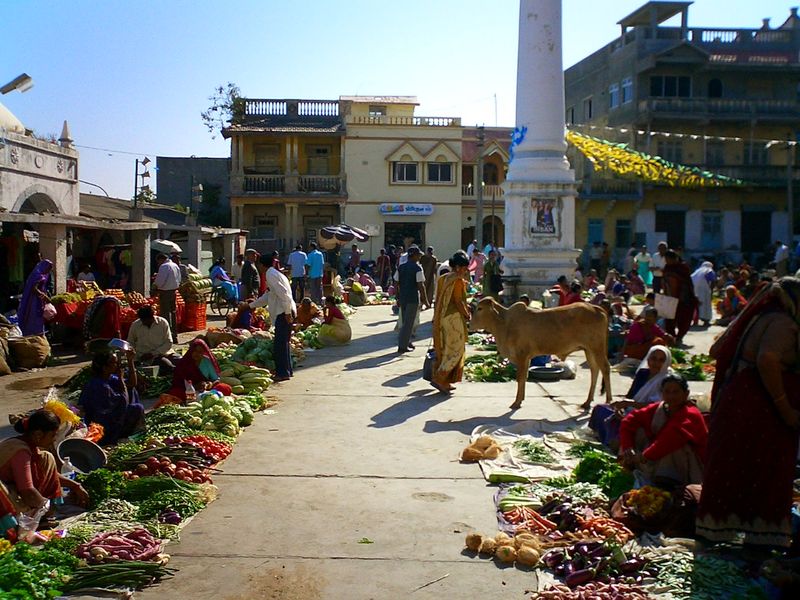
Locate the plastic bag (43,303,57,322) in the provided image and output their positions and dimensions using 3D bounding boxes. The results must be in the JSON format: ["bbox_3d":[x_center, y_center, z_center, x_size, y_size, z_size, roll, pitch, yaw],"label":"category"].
[{"bbox_3d":[-5.821,0.208,14.200,0.230,0.330,0.190,0,4,0],"label":"plastic bag"}]

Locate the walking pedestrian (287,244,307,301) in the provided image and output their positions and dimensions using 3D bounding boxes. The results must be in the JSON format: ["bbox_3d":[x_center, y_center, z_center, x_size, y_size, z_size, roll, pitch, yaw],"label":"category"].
[{"bbox_3d":[-2.784,-0.694,22.946,0.540,1.640,0.340,0,4,3],"label":"walking pedestrian"}]

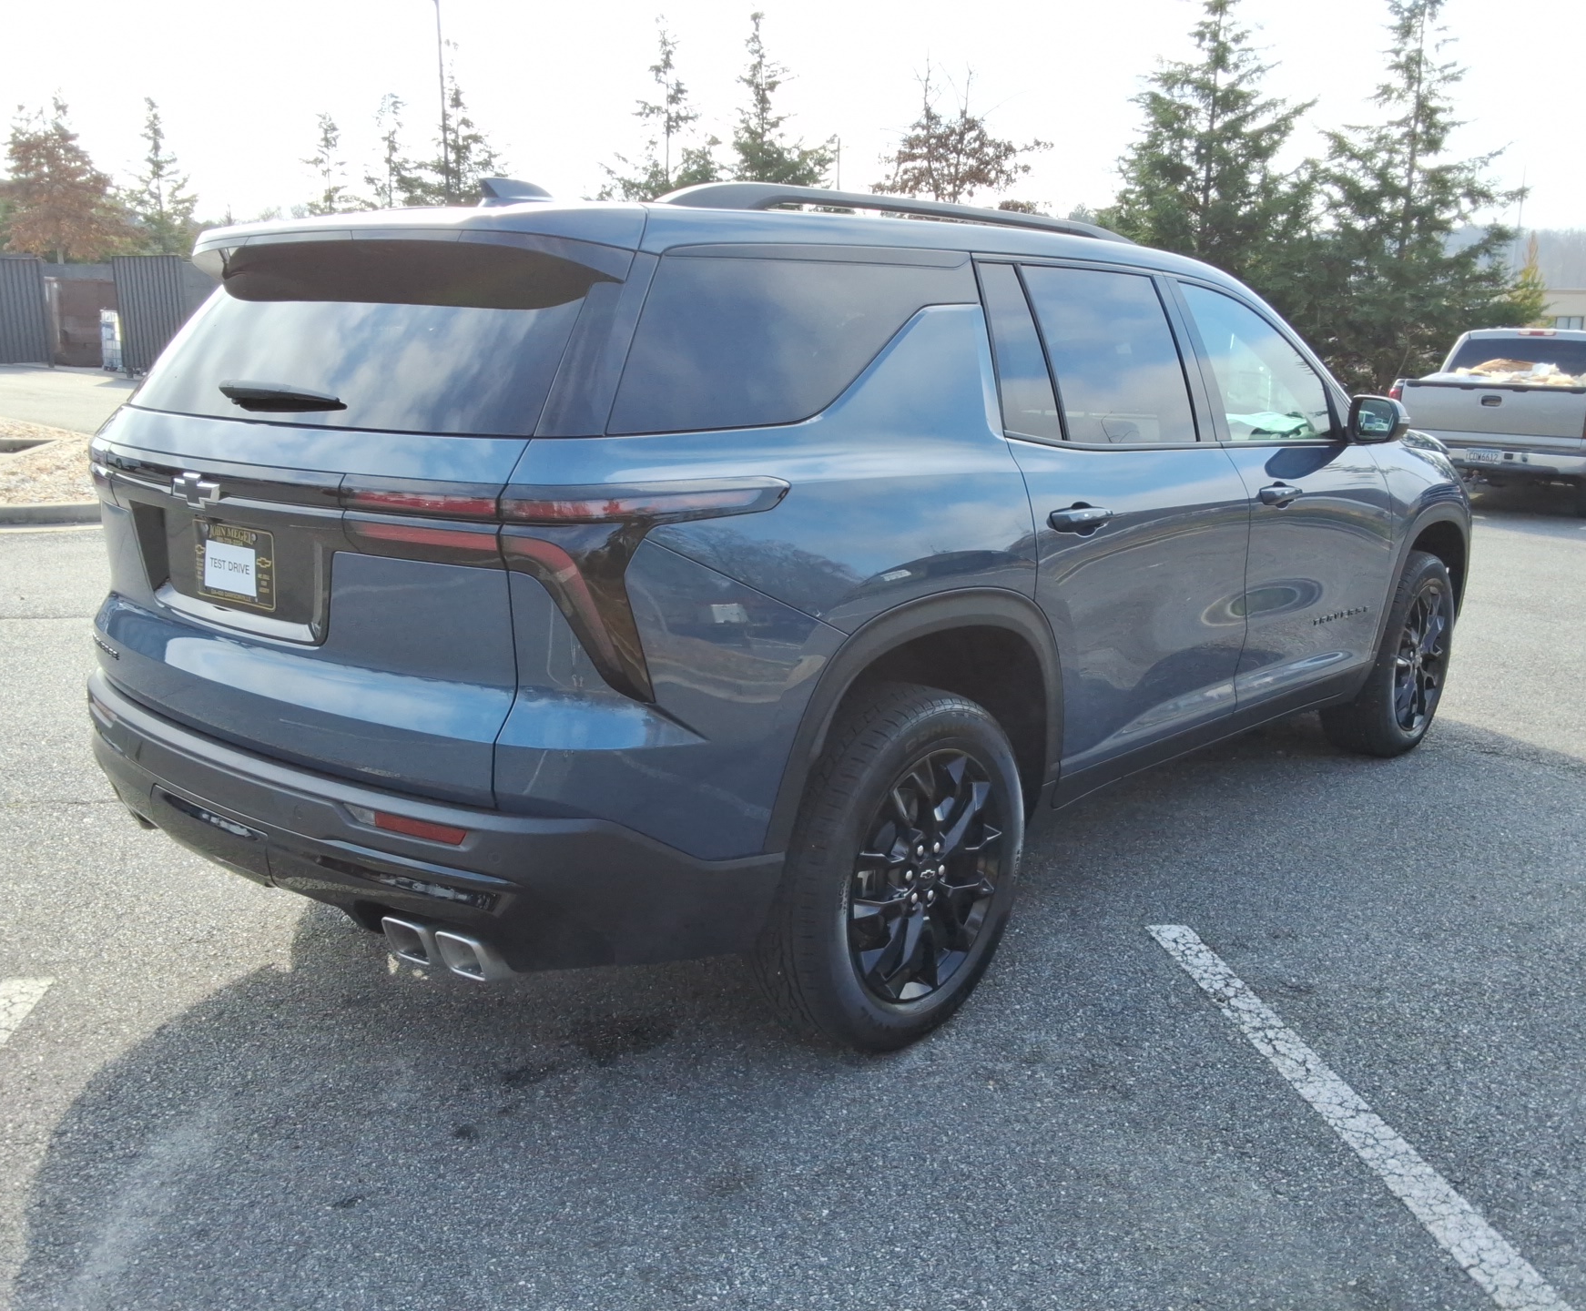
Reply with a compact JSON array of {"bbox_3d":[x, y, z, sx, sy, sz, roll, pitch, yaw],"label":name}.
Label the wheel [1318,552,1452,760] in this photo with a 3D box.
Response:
[{"bbox_3d":[2.244,-0.020,5.314,0.260,0.780,0.785,11,16,40],"label":"wheel"}]

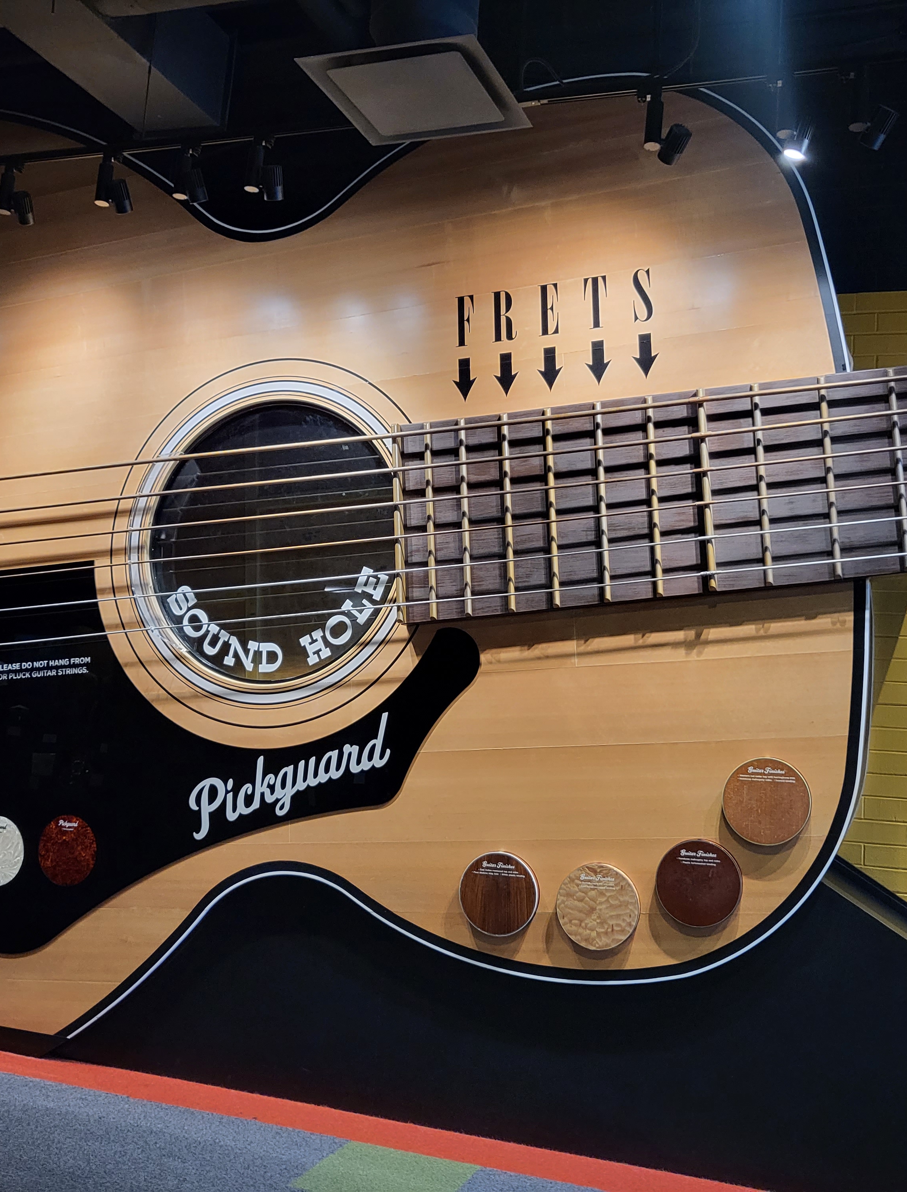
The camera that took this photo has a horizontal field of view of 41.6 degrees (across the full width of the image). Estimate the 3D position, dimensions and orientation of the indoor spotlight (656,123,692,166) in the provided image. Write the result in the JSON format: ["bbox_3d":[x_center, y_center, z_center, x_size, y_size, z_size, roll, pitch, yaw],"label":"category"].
[{"bbox_3d":[0.744,-1.522,4.025,0.064,0.064,0.135,8,-38,-23],"label":"indoor spotlight"}]

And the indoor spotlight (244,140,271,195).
[{"bbox_3d":[-0.760,-1.645,4.568,0.065,0.204,0.065,1,-9,21],"label":"indoor spotlight"}]

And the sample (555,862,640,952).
[{"bbox_3d":[0.513,1.089,4.192,0.293,0.293,0.038,1,-9,21],"label":"sample"}]

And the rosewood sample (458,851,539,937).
[{"bbox_3d":[0.171,1.079,4.322,0.293,0.293,0.038,1,-9,21],"label":"rosewood sample"}]

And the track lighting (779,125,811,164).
[{"bbox_3d":[1.123,-1.493,3.889,0.064,0.135,0.064,20,3,22],"label":"track lighting"}]

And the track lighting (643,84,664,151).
[{"bbox_3d":[0.685,-1.630,4.064,0.062,0.222,0.062,1,-9,21],"label":"track lighting"}]

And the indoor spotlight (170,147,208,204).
[{"bbox_3d":[-1.033,-1.641,4.662,0.135,0.205,0.100,8,-9,-24],"label":"indoor spotlight"}]

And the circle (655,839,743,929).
[{"bbox_3d":[0.846,0.983,4.086,0.293,0.293,0.038,1,-9,21],"label":"circle"}]

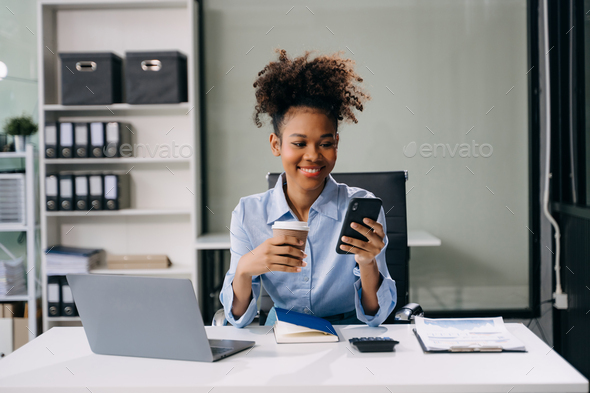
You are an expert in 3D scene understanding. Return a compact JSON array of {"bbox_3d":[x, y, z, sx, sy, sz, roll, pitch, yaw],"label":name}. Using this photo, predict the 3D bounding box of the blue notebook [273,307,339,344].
[{"bbox_3d":[0.025,0.313,2.520,0.147,0.054,0.210,-1,2,-4],"label":"blue notebook"}]

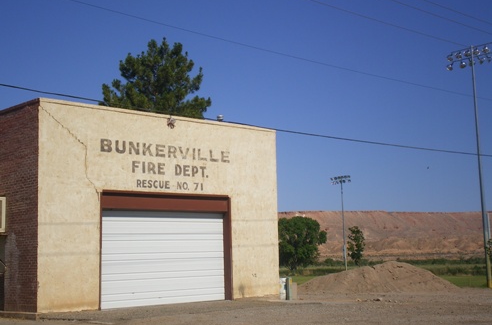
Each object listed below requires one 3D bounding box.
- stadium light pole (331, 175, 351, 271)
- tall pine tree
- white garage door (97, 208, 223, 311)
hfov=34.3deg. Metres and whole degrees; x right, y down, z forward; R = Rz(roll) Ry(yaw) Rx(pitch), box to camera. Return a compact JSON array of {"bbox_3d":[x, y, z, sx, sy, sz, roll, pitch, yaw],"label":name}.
[{"bbox_3d":[17.115,11.258,140.000,1.000,18.200,4.600,4,-9,-38],"label":"stadium light pole"},{"bbox_3d":[-5.197,0.000,47.000,7.200,14.800,7.200,-2,-7,0],"label":"tall pine tree"},{"bbox_3d":[-2.516,2.963,25.021,4.950,2.950,0.100,5,-10,-44],"label":"white garage door"}]

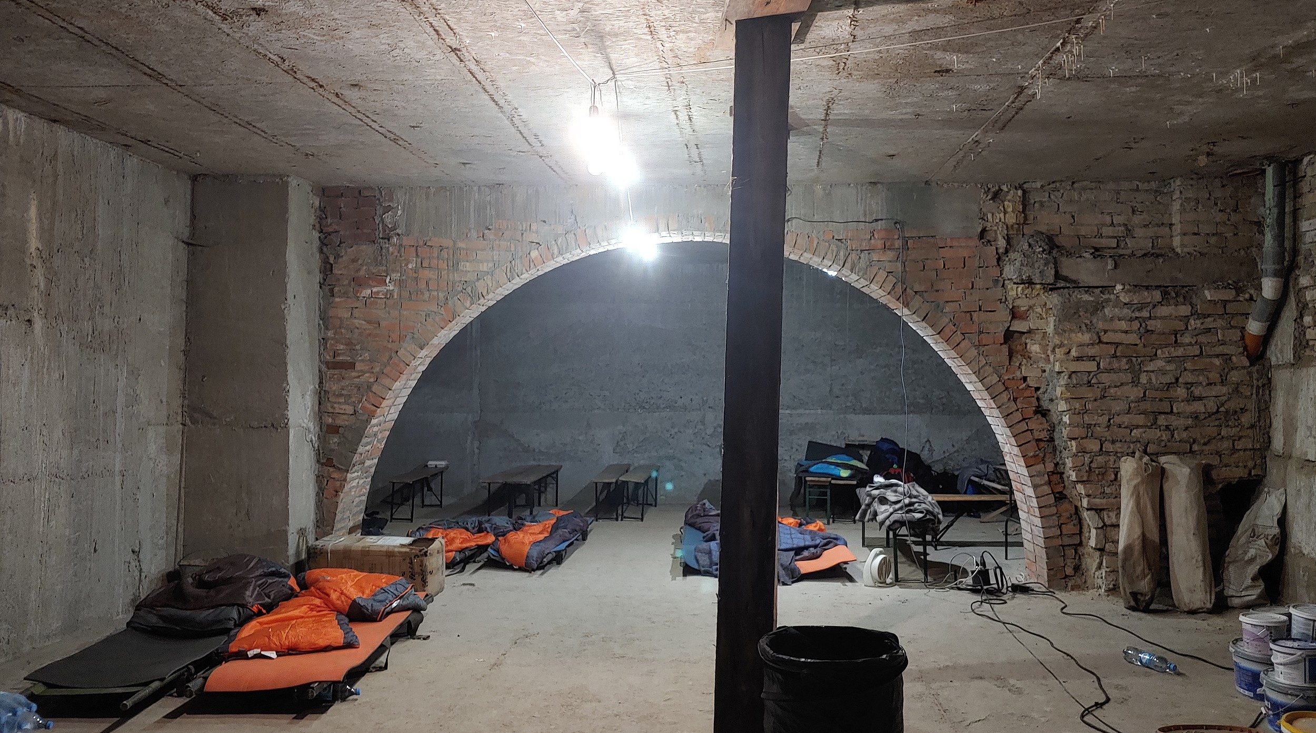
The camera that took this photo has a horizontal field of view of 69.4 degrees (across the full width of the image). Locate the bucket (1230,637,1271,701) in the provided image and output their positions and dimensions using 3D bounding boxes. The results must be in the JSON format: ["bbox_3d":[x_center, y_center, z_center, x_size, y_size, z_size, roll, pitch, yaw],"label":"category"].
[{"bbox_3d":[2.872,1.439,4.461,0.305,0.205,0.305,1,-1,0],"label":"bucket"}]

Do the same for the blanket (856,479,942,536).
[{"bbox_3d":[1.920,1.069,7.579,0.500,0.340,0.950,0,-1,3],"label":"blanket"}]

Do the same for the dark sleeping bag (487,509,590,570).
[{"bbox_3d":[-0.912,1.357,7.723,0.570,0.280,1.750,0,-1,6],"label":"dark sleeping bag"}]

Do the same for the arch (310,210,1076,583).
[{"bbox_3d":[0.235,0.241,7.258,5.397,2.671,0.420,0,-1,4],"label":"arch"}]

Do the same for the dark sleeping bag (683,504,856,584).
[{"bbox_3d":[0.790,1.304,7.100,1.180,0.360,1.250,1,-1,5],"label":"dark sleeping bag"}]

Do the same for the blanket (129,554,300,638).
[{"bbox_3d":[-2.300,1.200,5.030,0.630,0.260,0.820,1,-1,-2],"label":"blanket"}]

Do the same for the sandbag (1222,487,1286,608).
[{"bbox_3d":[4.082,1.209,6.500,0.290,0.800,0.230,13,-2,5],"label":"sandbag"}]

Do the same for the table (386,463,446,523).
[{"bbox_3d":[-2.563,1.389,10.302,0.250,0.455,1.880,1,-1,0],"label":"table"}]

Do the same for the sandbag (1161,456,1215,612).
[{"bbox_3d":[3.580,1.118,6.420,0.260,1.020,0.220,1,-10,5],"label":"sandbag"}]

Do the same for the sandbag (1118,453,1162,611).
[{"bbox_3d":[3.235,1.085,6.379,0.260,1.000,0.280,0,-1,4],"label":"sandbag"}]

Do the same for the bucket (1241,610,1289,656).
[{"bbox_3d":[2.870,1.267,4.500,0.225,0.165,0.225,0,-1,33],"label":"bucket"}]

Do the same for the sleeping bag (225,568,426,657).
[{"bbox_3d":[-1.660,1.241,4.950,0.700,0.200,1.120,1,-1,-2],"label":"sleeping bag"}]

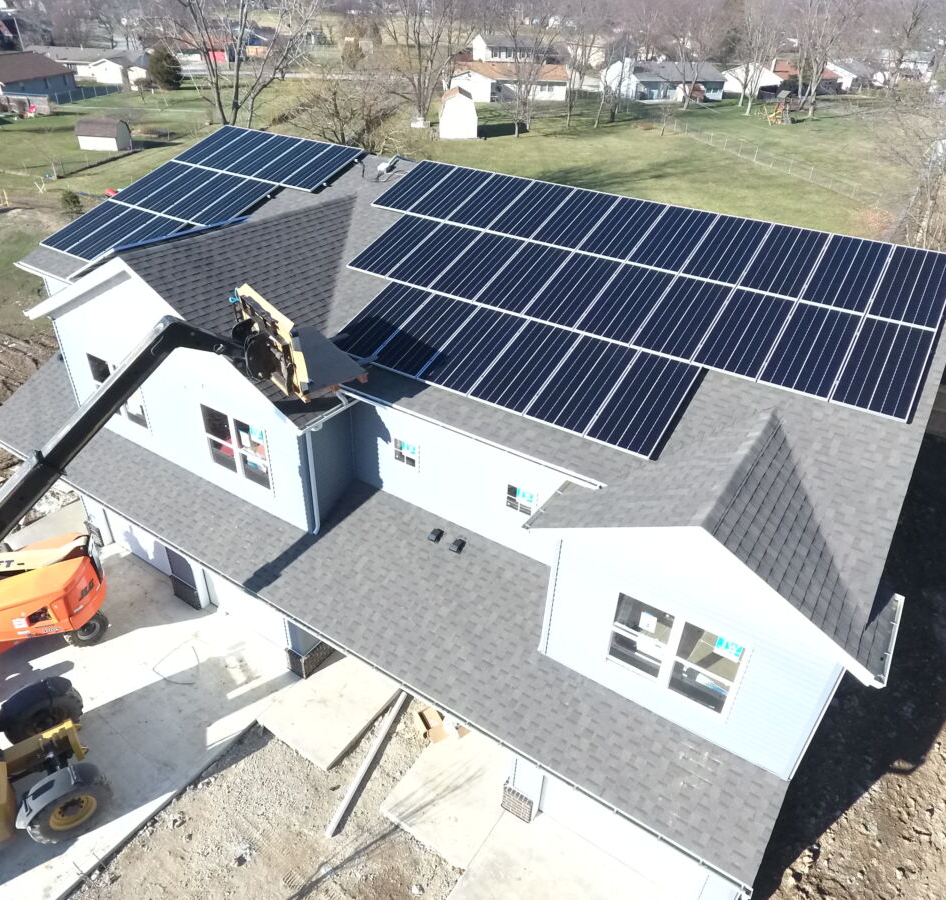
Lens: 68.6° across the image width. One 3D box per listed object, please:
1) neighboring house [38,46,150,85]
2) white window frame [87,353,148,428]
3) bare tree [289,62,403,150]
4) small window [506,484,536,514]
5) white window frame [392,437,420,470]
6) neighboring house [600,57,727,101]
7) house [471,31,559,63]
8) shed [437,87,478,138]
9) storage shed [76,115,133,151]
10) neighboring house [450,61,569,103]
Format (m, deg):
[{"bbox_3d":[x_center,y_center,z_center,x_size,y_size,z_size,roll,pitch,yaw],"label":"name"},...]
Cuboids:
[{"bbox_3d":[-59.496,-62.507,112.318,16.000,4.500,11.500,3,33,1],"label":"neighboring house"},{"bbox_3d":[-6.967,-1.154,13.605,1.580,1.240,0.120,21,37,26],"label":"white window frame"},{"bbox_3d":[-11.216,-30.163,61.106,7.600,6.500,7.000,2,33,0],"label":"bare tree"},{"bbox_3d":[0.763,0.846,11.287,0.590,0.550,0.100,21,37,26],"label":"small window"},{"bbox_3d":[-1.217,0.073,12.334,0.590,0.550,0.100,21,37,26],"label":"white window frame"},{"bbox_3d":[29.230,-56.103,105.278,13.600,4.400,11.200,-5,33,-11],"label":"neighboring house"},{"bbox_3d":[9.229,-88.589,153.503,15.500,6.300,9.500,-5,33,-12],"label":"house"},{"bbox_3d":[-1.545,-33.135,68.053,3.700,4.100,4.200,-2,33,-8],"label":"shed"},{"bbox_3d":[-32.751,-27.998,61.390,3.100,2.400,2.400,0,33,-4],"label":"storage shed"},{"bbox_3d":[4.700,-52.108,98.027,16.000,4.400,11.000,1,33,-3],"label":"neighboring house"}]

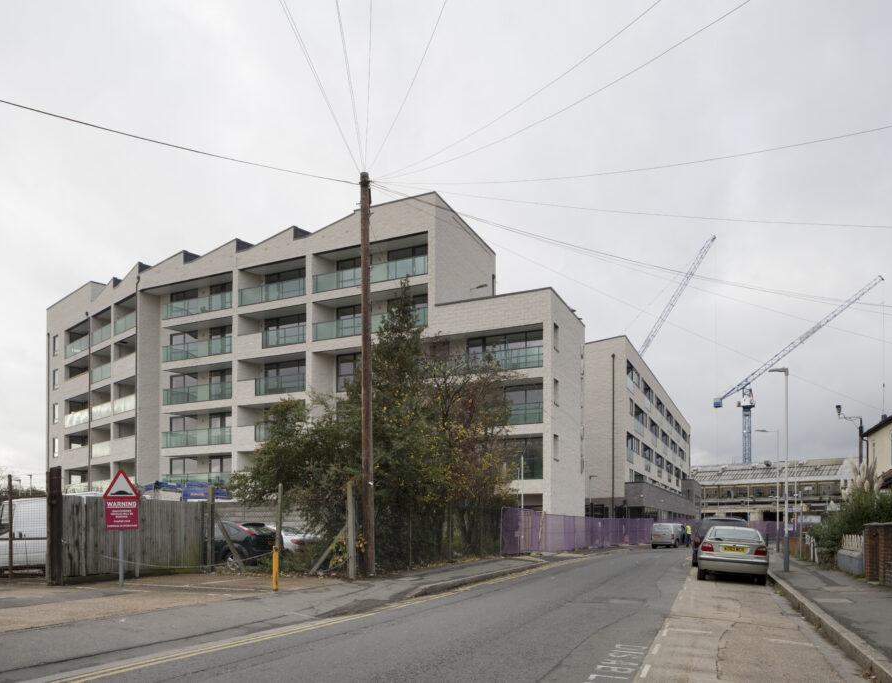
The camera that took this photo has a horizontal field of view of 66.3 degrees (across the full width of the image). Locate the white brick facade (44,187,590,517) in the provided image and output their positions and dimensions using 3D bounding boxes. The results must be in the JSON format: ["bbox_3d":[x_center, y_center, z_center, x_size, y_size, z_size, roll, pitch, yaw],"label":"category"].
[{"bbox_3d":[-11.579,3.847,51.500,46.000,20.500,14.500,-5,-11,27],"label":"white brick facade"}]

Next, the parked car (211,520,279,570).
[{"bbox_3d":[-7.133,6.409,21.500,4.300,1.500,1.830,-4,-10,23],"label":"parked car"}]

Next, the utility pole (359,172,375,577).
[{"bbox_3d":[-2.038,0.846,17.500,0.320,10.500,0.320,-4,-10,23],"label":"utility pole"}]

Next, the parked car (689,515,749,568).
[{"bbox_3d":[10.081,7.265,24.800,1.850,1.720,4.550,-4,-10,21],"label":"parked car"}]

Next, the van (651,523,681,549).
[{"bbox_3d":[16.909,14.777,52.000,1.900,1.950,4.700,-4,-10,24],"label":"van"}]

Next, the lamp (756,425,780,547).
[{"bbox_3d":[16.256,7.514,34.200,1.150,6.200,0.350,-4,-10,23],"label":"lamp"}]

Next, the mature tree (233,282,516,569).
[{"bbox_3d":[-2.323,2.768,22.500,8.600,9.200,6.800,-4,-10,23],"label":"mature tree"}]

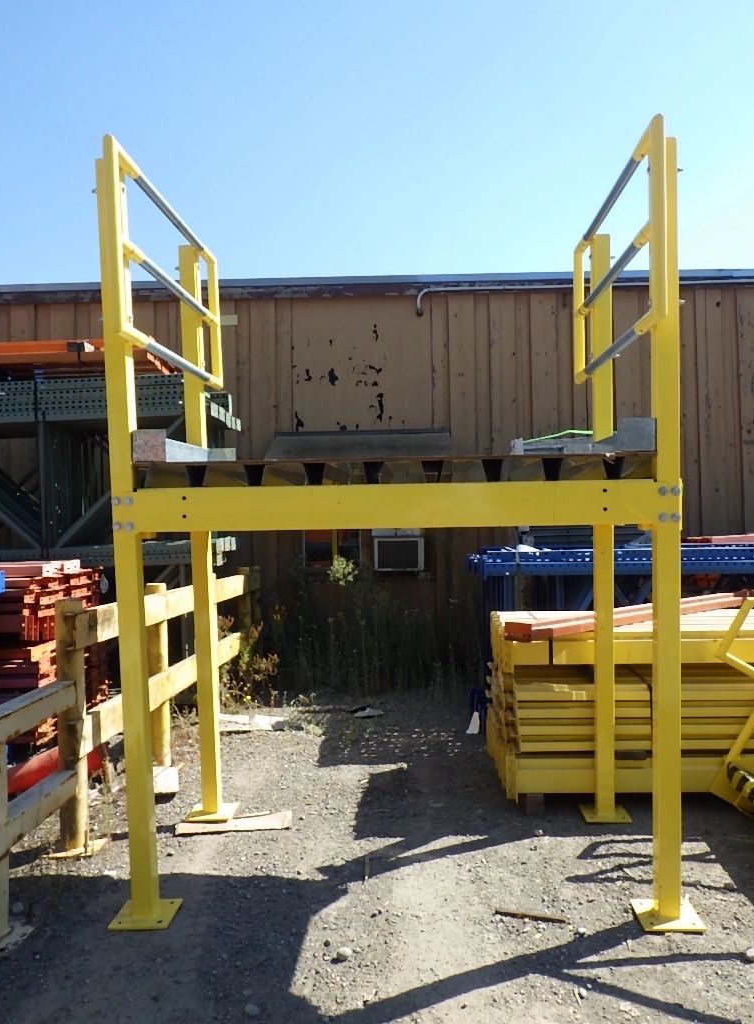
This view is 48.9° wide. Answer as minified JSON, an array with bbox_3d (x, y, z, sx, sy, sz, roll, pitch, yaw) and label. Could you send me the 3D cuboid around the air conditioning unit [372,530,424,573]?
[{"bbox_3d":[0.197,0.355,7.250,0.435,0.310,0.360,-1,-1,0],"label":"air conditioning unit"}]

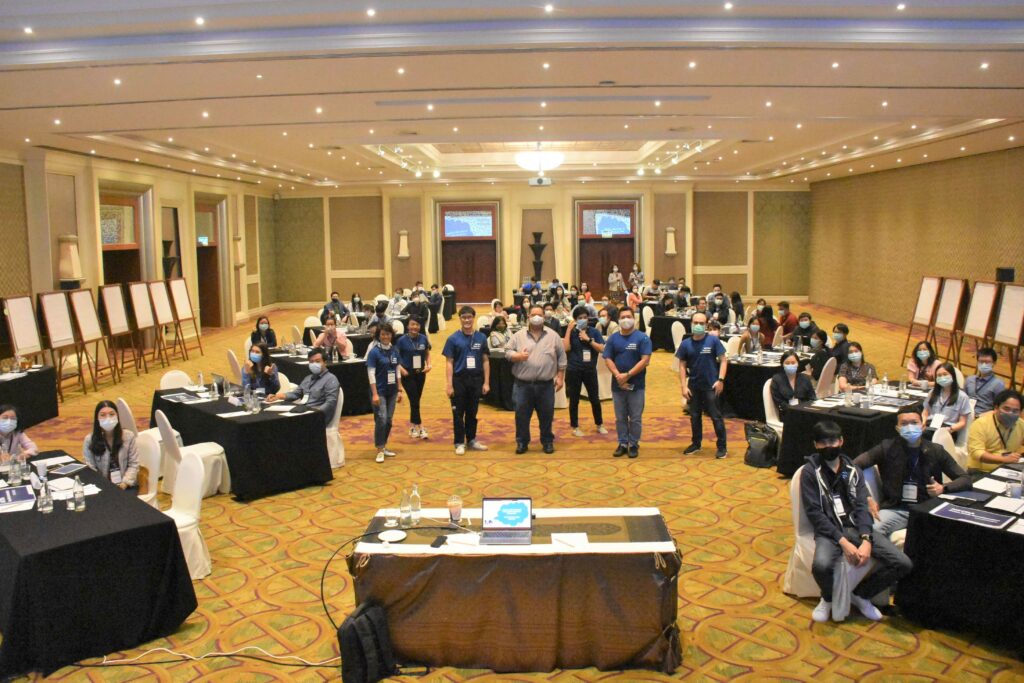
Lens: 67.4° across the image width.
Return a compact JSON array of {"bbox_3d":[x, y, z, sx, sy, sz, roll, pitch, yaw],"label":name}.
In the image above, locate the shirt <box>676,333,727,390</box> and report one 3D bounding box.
[{"bbox_3d":[2.200,0.223,8.915,0.560,0.630,0.280,2,9,16],"label":"shirt"}]

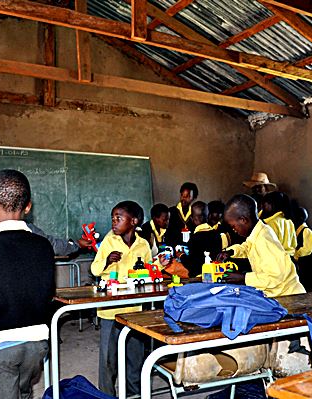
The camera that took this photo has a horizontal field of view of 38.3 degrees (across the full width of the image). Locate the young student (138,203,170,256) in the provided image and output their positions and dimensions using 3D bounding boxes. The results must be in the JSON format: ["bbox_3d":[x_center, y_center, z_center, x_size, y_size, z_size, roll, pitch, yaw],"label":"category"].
[{"bbox_3d":[-0.004,0.692,3.712,0.380,1.321,0.300,1,-4,-27],"label":"young student"}]

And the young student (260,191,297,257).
[{"bbox_3d":[0.931,0.625,3.365,0.330,1.383,0.380,-1,-4,9],"label":"young student"}]

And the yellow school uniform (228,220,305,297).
[{"bbox_3d":[0.691,0.375,2.810,0.420,0.480,0.380,-1,-4,9],"label":"yellow school uniform"}]

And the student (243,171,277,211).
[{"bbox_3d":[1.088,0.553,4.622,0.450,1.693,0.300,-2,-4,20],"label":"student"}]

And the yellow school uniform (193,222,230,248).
[{"bbox_3d":[0.438,0.360,3.684,0.360,0.420,0.260,-2,-4,15],"label":"yellow school uniform"}]

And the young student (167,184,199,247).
[{"bbox_3d":[0.259,0.607,4.018,0.400,1.526,0.260,-1,-4,9],"label":"young student"}]

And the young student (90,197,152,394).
[{"bbox_3d":[-0.219,0.657,3.013,0.420,1.303,0.280,-1,-4,6],"label":"young student"}]

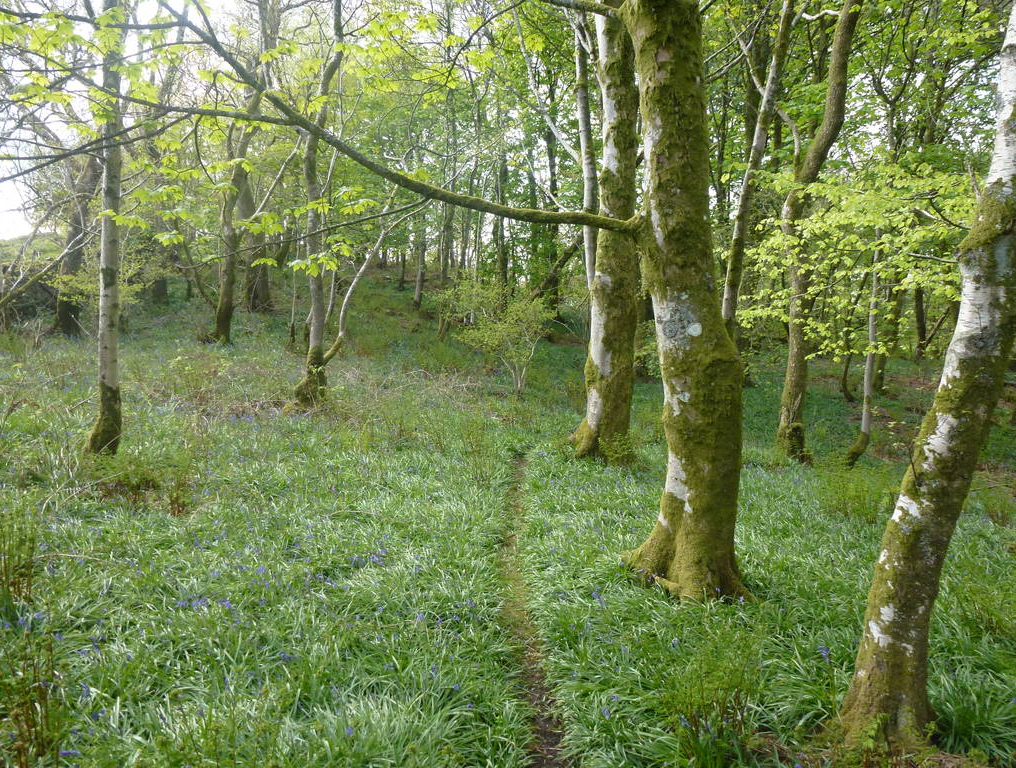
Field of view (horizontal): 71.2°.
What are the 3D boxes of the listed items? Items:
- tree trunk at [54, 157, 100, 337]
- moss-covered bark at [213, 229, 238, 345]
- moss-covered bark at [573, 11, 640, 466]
[{"bbox_3d":[-11.520,-3.680,19.000,1.201,4.795,0.850,0,3,0],"label":"tree trunk"},{"bbox_3d":[-7.162,-2.421,18.000,0.644,2.831,0.550,0,3,0],"label":"moss-covered bark"},{"bbox_3d":[1.181,-1.787,8.600,0.777,5.381,0.720,0,3,0],"label":"moss-covered bark"}]

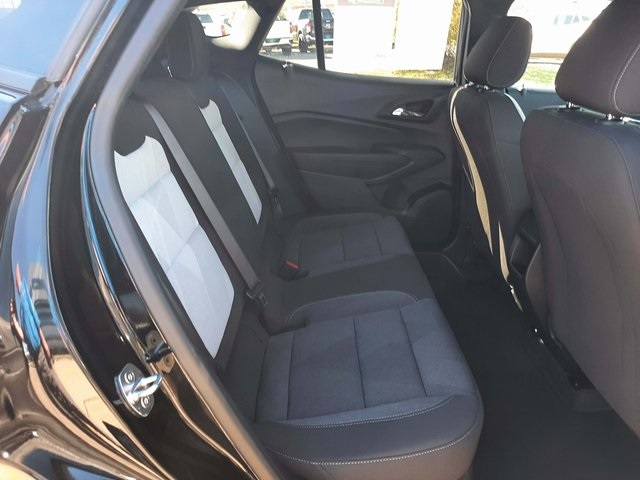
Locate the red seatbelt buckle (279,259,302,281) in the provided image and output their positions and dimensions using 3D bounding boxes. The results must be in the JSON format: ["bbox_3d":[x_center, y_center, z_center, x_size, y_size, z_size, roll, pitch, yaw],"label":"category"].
[{"bbox_3d":[-0.097,0.101,1.558,0.055,0.070,0.030,27,21,-12],"label":"red seatbelt buckle"}]

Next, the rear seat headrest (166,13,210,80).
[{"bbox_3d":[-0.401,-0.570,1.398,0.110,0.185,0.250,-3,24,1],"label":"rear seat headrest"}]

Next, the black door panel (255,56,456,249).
[{"bbox_3d":[0.134,-0.300,1.872,0.800,0.740,0.130,2,24,-1],"label":"black door panel"}]

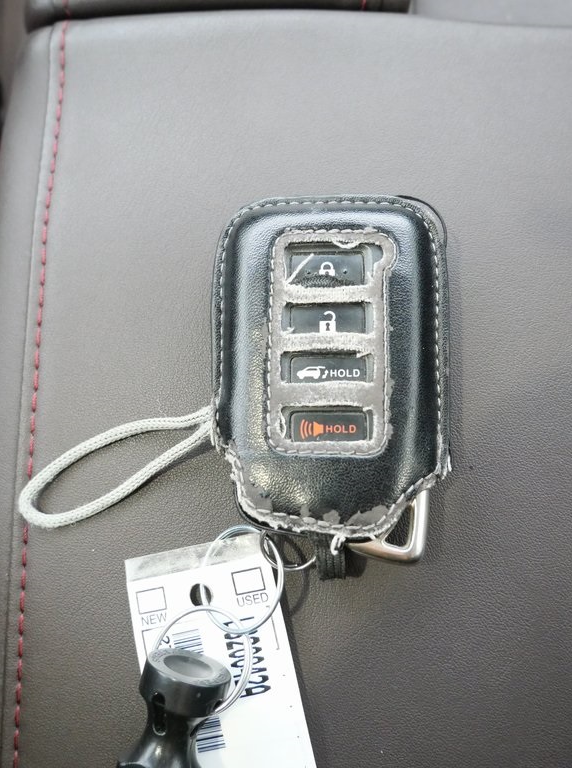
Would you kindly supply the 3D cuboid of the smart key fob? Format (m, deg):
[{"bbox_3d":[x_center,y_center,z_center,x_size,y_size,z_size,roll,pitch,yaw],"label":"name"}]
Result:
[{"bbox_3d":[0.011,-0.001,0.170,0.056,0.020,0.090,0,81,0],"label":"smart key fob"}]

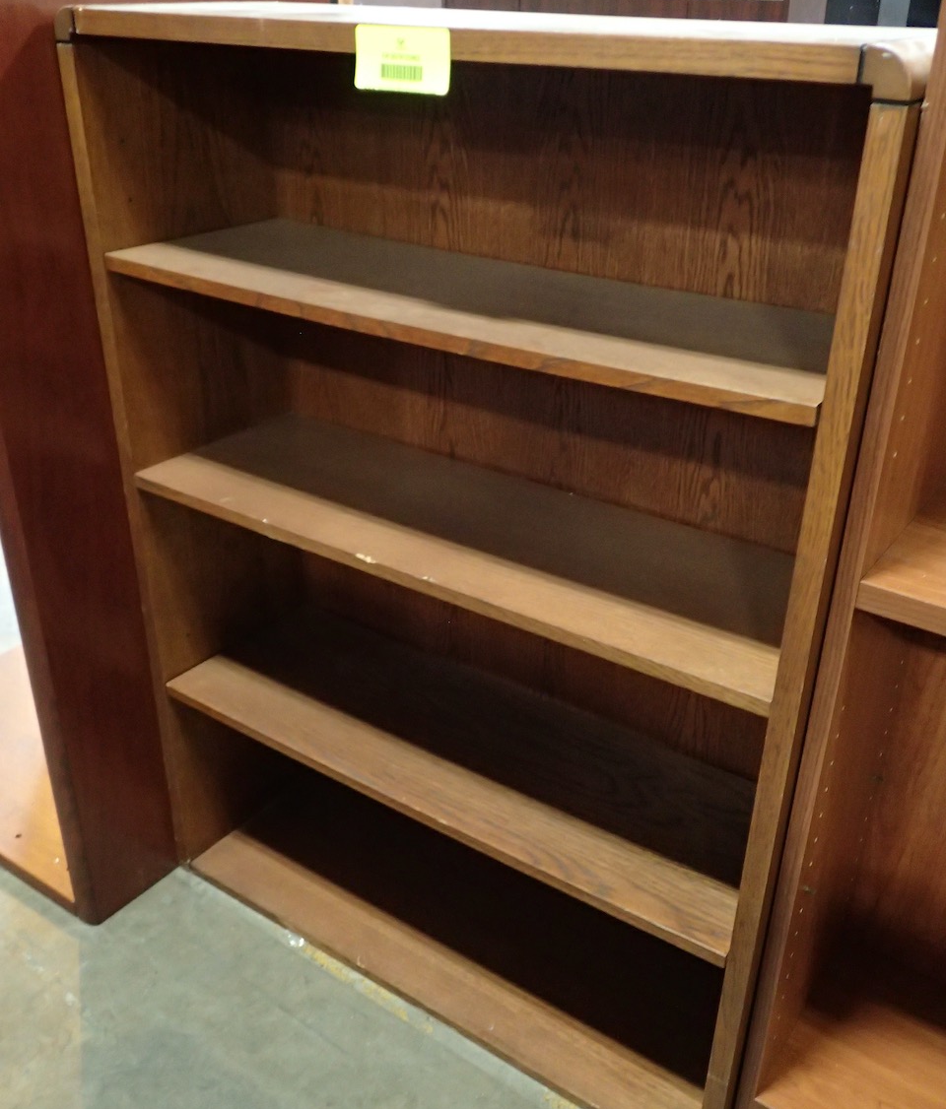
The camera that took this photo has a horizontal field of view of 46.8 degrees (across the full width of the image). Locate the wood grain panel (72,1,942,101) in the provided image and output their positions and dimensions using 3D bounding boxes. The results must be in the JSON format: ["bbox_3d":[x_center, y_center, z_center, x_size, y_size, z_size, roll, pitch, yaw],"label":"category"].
[{"bbox_3d":[0.019,-0.511,1.083,0.908,0.036,0.339,18,33,30],"label":"wood grain panel"}]

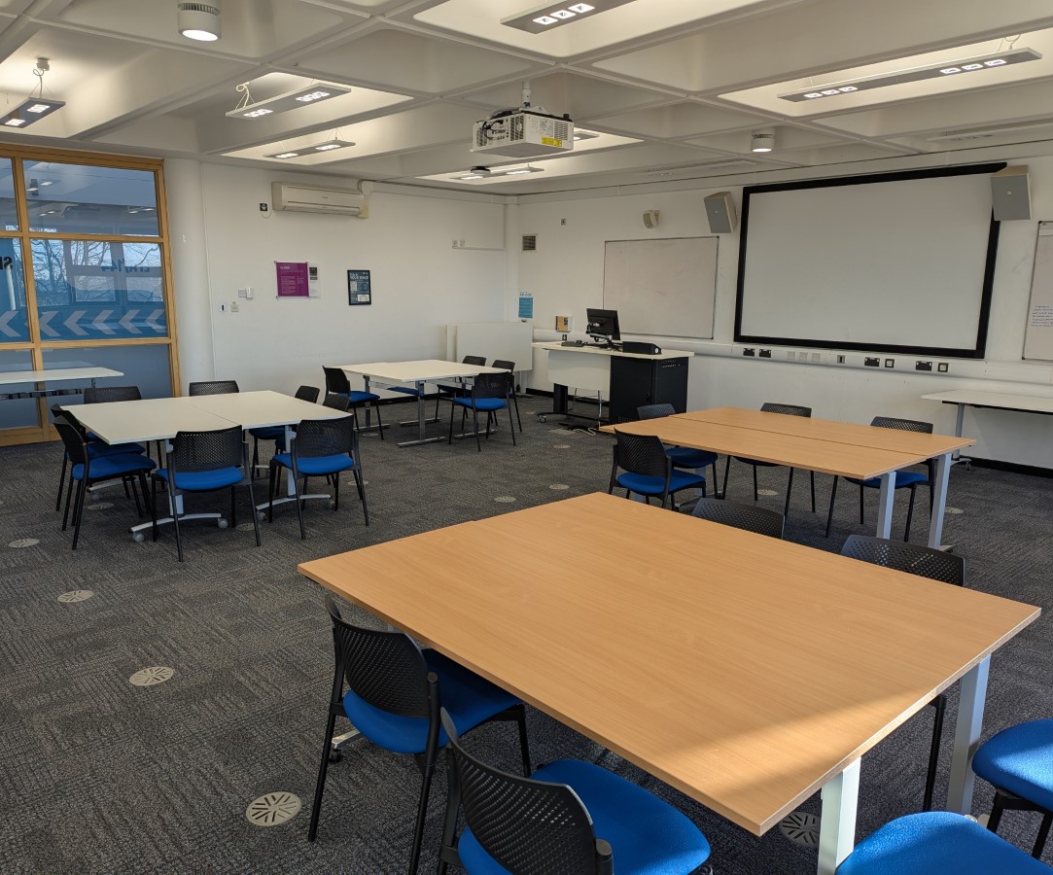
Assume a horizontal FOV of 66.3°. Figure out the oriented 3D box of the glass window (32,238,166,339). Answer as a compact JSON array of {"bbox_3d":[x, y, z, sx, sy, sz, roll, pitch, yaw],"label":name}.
[{"bbox_3d":[-4.505,-1.575,8.611,1.270,1.029,0.050,-9,14,-41],"label":"glass window"}]

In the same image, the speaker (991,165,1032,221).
[{"bbox_3d":[4.318,-2.149,7.120,0.220,0.420,0.300,-39,31,-29],"label":"speaker"}]

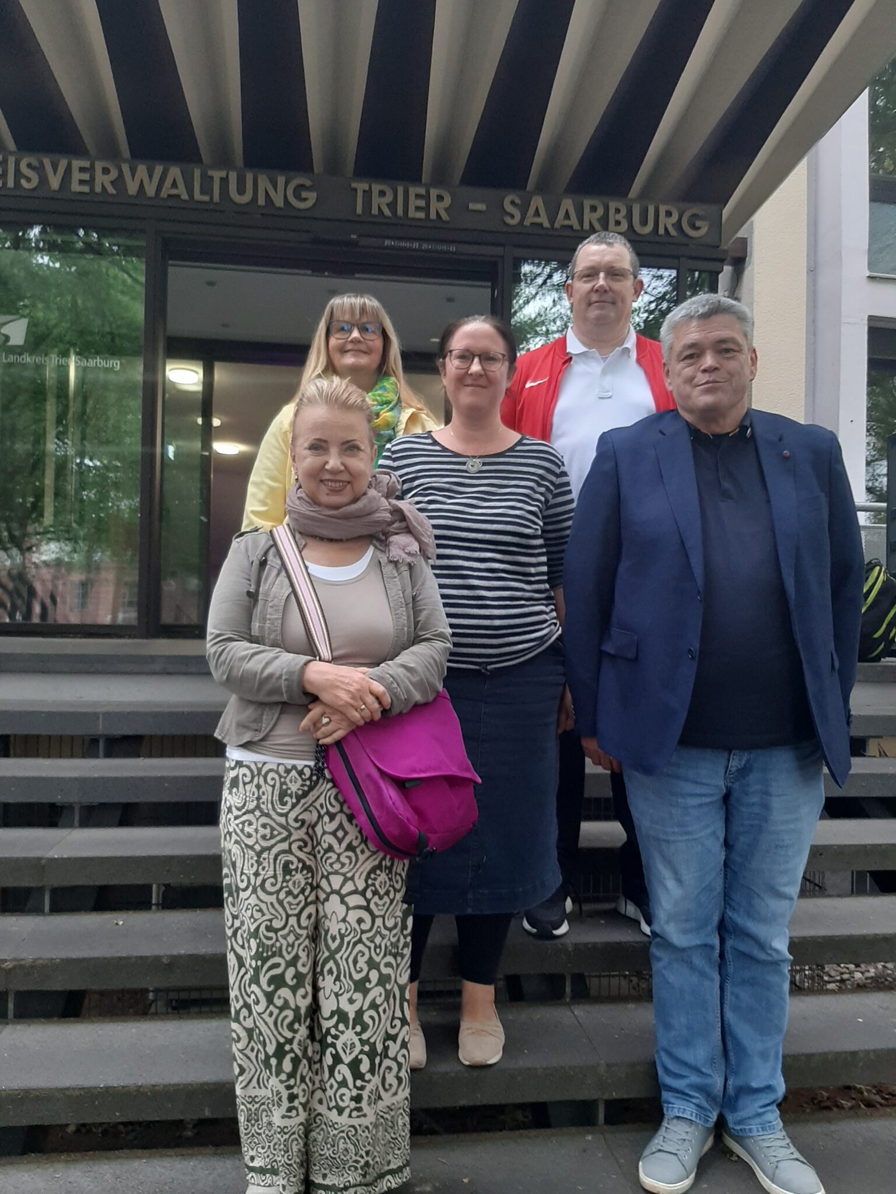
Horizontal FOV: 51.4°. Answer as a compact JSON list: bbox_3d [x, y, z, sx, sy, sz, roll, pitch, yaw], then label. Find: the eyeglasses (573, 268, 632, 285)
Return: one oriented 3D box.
[{"bbox_3d":[0.404,-0.805,2.400,0.150,0.041,0.140,1,0,11],"label":"eyeglasses"}]

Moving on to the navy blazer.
[{"bbox_3d":[0.537,-0.003,1.900,0.590,0.760,0.330,1,0,8],"label":"navy blazer"}]

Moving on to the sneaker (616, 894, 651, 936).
[{"bbox_3d":[0.545,0.795,2.430,0.110,0.110,0.300,1,0,-20],"label":"sneaker"}]

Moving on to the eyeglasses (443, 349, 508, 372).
[{"bbox_3d":[0.068,-0.524,2.110,0.138,0.047,0.140,3,0,1],"label":"eyeglasses"}]

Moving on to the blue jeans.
[{"bbox_3d":[0.556,0.660,1.910,0.420,0.890,0.300,1,0,6],"label":"blue jeans"}]

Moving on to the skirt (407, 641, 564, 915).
[{"bbox_3d":[0.045,0.385,2.130,0.450,0.610,0.330,1,0,-3],"label":"skirt"}]

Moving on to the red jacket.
[{"bbox_3d":[0.405,-0.350,2.470,0.580,0.700,0.320,1,0,6],"label":"red jacket"}]

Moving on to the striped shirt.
[{"bbox_3d":[0.060,-0.110,2.130,0.460,0.550,0.300,1,0,-2],"label":"striped shirt"}]

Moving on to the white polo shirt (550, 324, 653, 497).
[{"bbox_3d":[0.405,-0.355,2.460,0.520,0.720,0.290,1,0,6],"label":"white polo shirt"}]

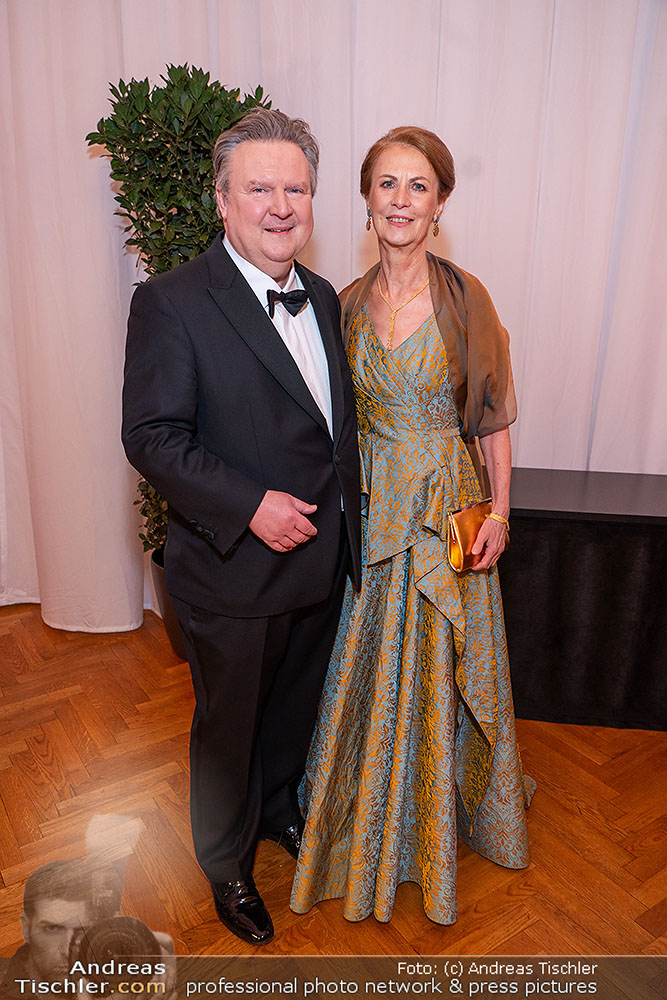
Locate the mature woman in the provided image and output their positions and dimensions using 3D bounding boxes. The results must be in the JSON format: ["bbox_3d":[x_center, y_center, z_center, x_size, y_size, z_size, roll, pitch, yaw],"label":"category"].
[{"bbox_3d":[0.229,0.075,1.706,0.620,1.740,0.560,6,17,19],"label":"mature woman"}]

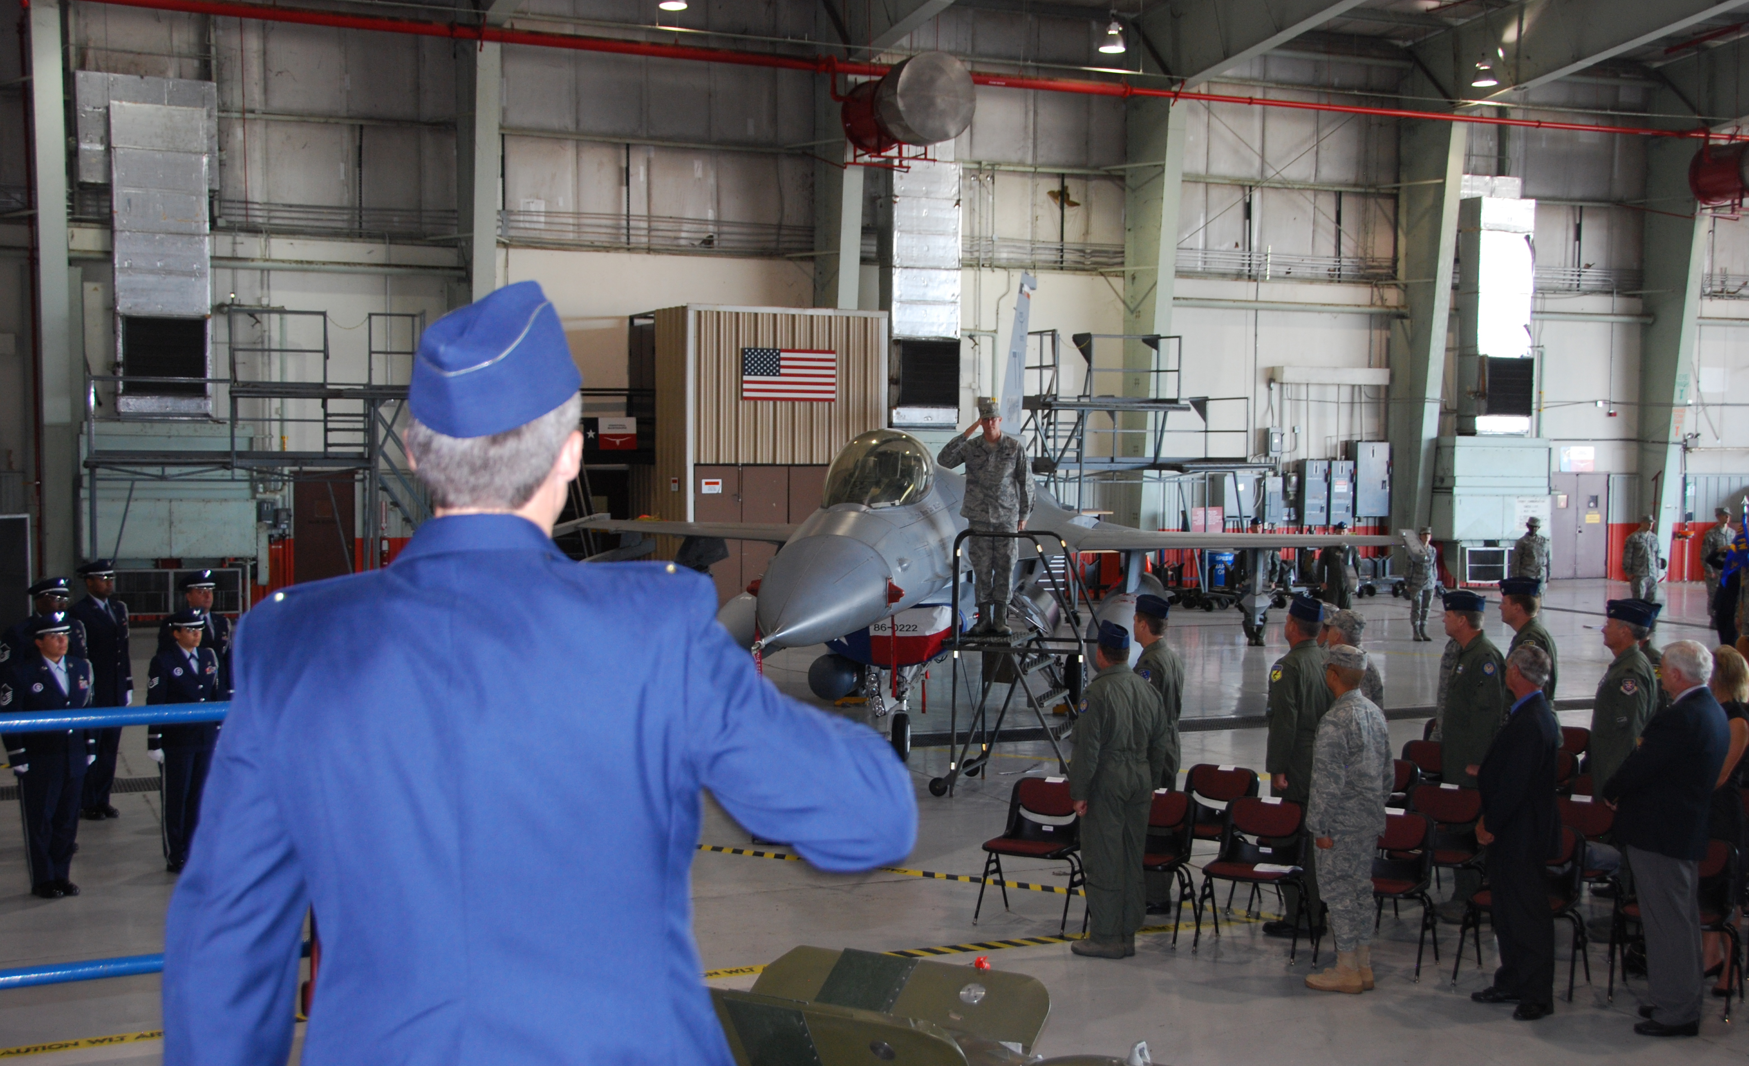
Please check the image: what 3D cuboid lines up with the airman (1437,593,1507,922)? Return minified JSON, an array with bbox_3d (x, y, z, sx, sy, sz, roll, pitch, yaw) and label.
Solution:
[{"bbox_3d":[3.461,1.275,11.840,0.370,1.918,0.540,1,2,12],"label":"airman"}]

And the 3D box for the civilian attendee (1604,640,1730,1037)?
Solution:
[{"bbox_3d":[3.720,1.401,9.529,0.480,1.805,0.550,1,2,27],"label":"civilian attendee"}]

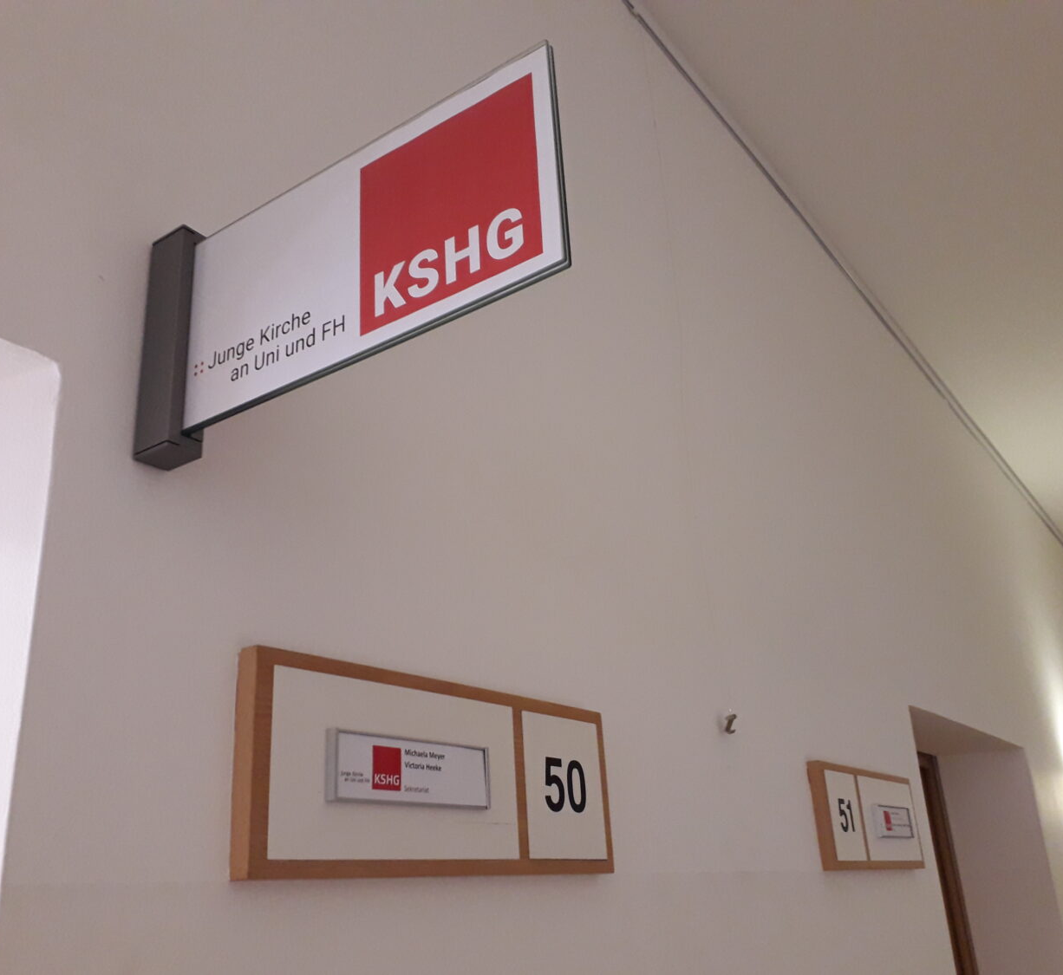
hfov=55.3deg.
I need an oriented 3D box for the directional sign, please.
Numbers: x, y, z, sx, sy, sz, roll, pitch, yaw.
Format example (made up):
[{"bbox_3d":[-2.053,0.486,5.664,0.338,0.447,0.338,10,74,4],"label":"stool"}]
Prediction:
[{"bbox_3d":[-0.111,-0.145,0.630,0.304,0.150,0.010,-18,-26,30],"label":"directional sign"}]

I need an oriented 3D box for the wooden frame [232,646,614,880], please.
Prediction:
[{"bbox_3d":[-0.061,0.243,0.846,0.019,0.152,0.441,-18,-27,32],"label":"wooden frame"}]

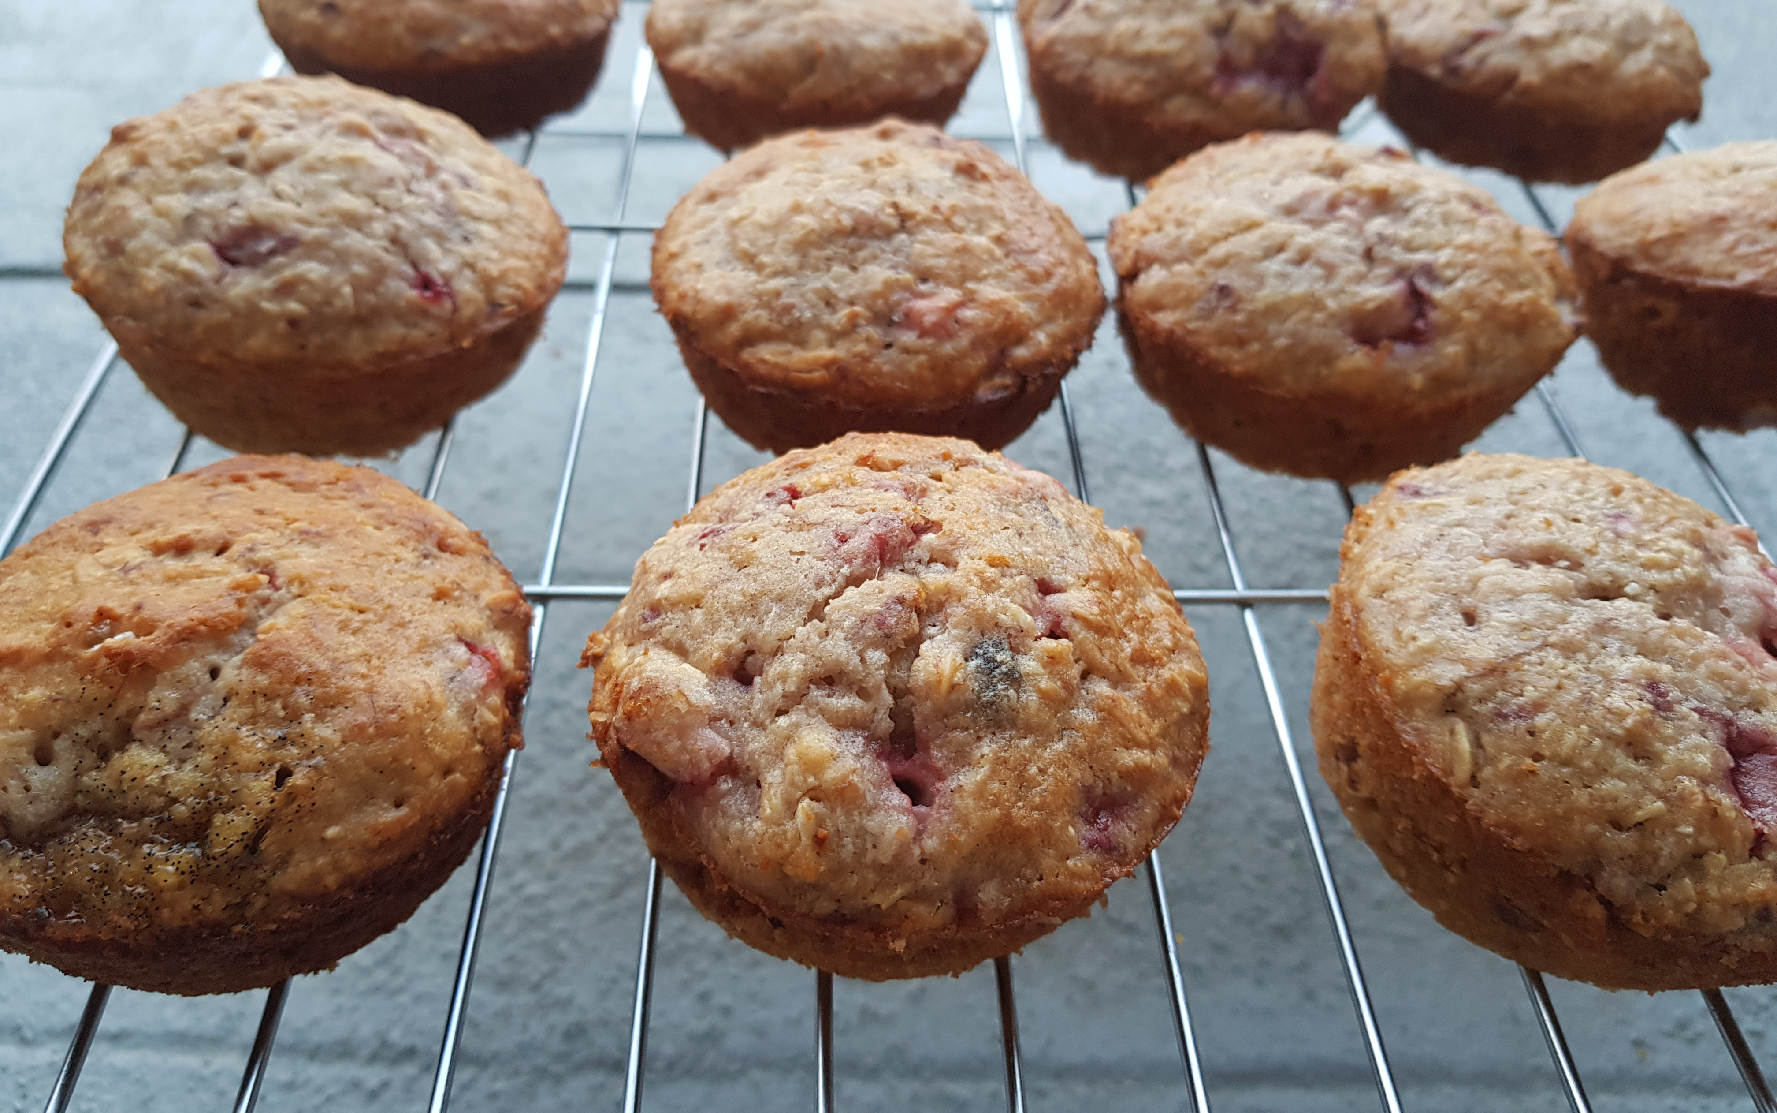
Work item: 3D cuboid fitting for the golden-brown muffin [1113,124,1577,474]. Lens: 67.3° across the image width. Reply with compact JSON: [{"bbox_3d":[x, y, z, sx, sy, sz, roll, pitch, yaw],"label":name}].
[{"bbox_3d":[0.076,-0.048,0.229,0.077,0.033,0.077,0,47,-2],"label":"golden-brown muffin"}]

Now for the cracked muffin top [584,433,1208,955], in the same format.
[{"bbox_3d":[0.002,0.008,0.160,0.076,0.019,0.076,0,47,-2],"label":"cracked muffin top"}]

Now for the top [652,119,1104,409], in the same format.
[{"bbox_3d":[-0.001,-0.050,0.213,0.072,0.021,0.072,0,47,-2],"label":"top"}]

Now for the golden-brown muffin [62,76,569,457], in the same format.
[{"bbox_3d":[-0.095,-0.054,0.224,0.077,0.039,0.077,0,47,-2],"label":"golden-brown muffin"}]

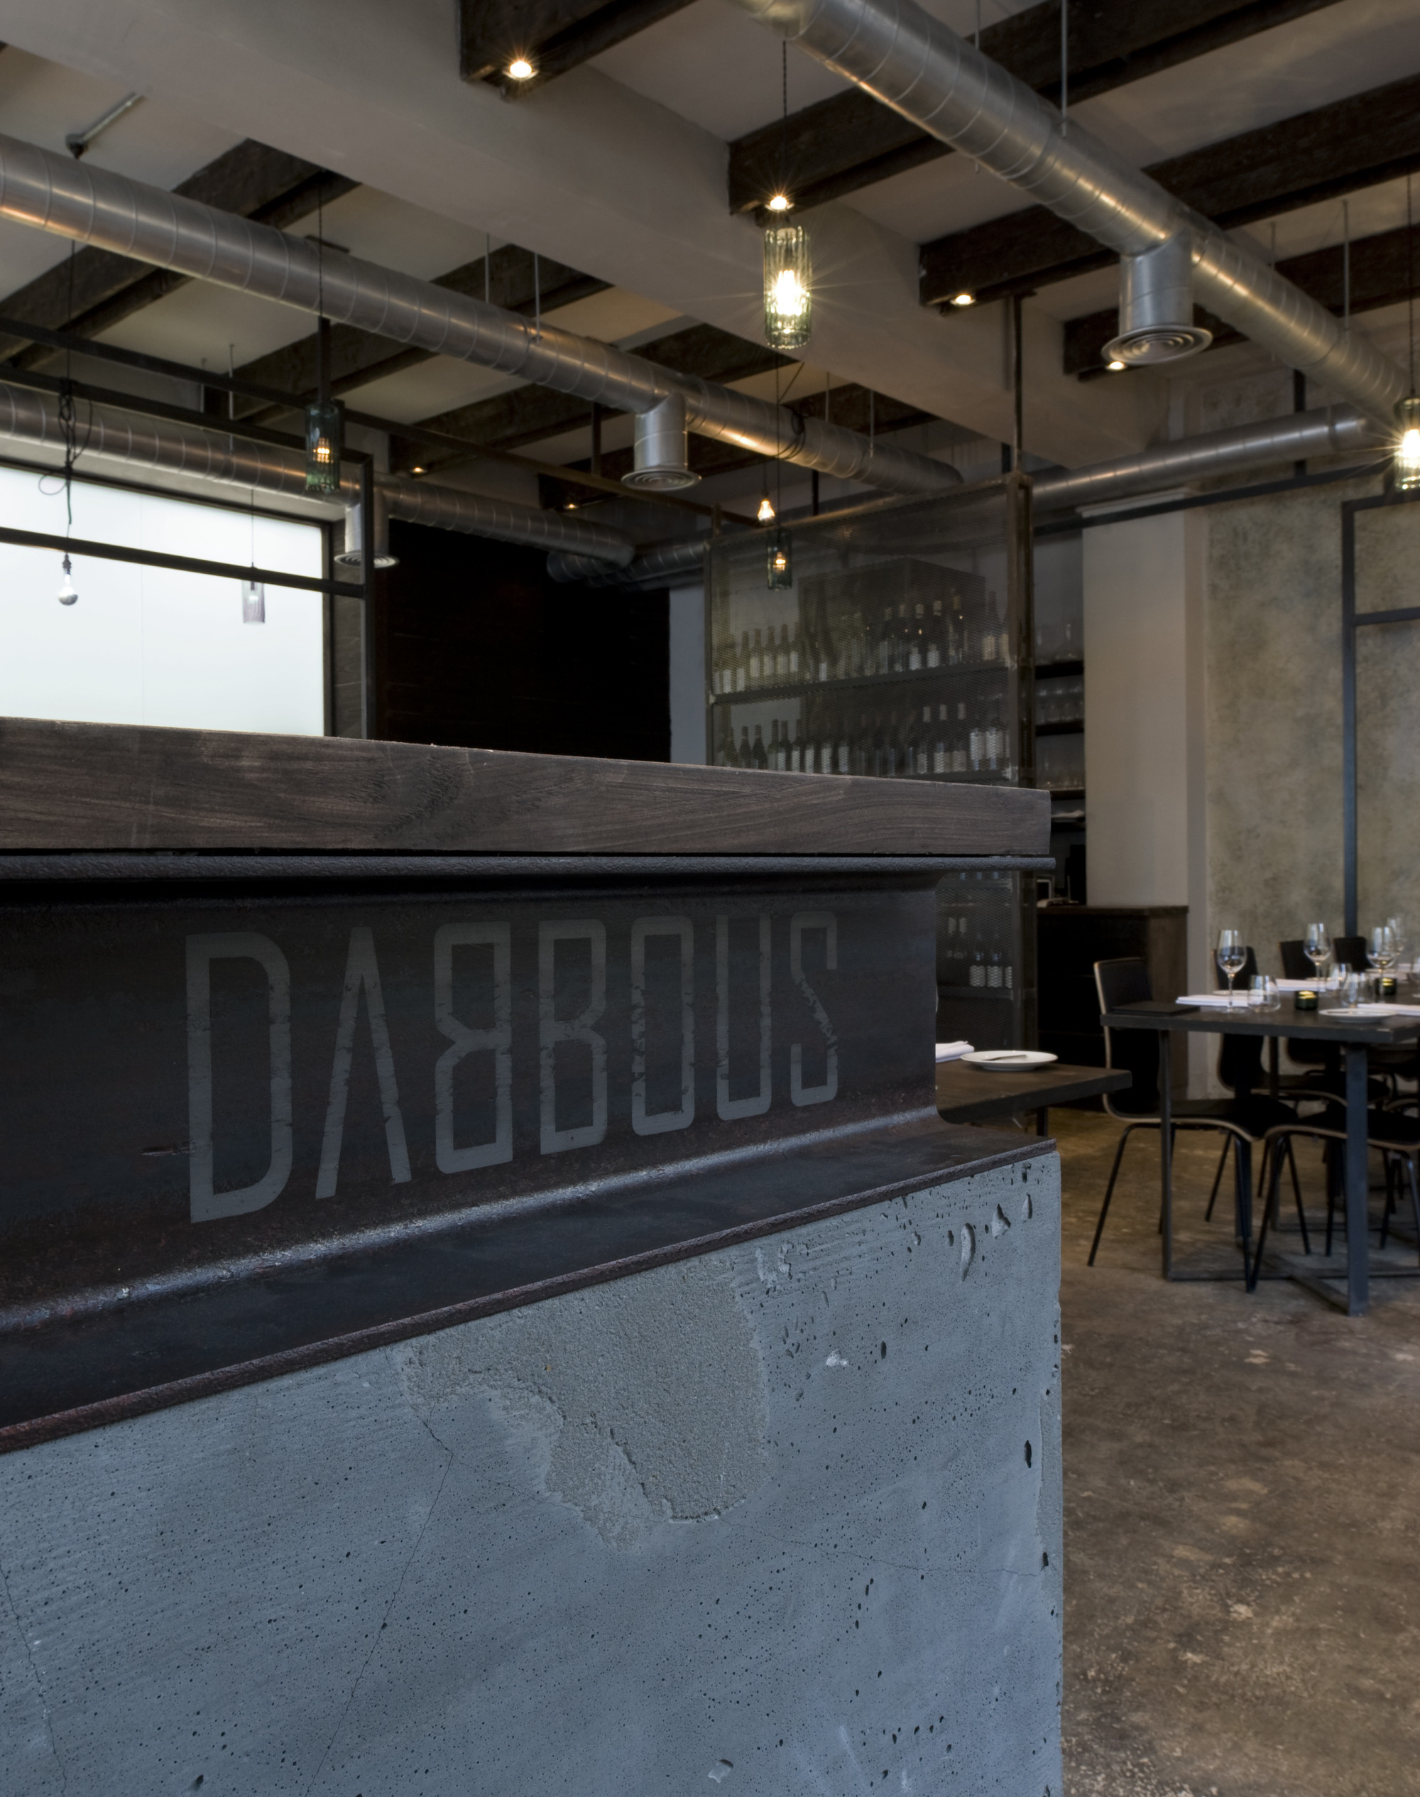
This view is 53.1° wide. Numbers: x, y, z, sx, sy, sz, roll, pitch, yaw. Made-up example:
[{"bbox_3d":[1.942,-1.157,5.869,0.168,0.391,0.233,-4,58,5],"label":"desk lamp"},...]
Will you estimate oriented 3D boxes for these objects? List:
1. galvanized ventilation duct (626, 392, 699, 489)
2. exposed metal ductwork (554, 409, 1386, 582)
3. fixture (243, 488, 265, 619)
[{"bbox_3d":[-0.194,-1.850,5.761,0.317,0.376,0.317,0,1,0],"label":"galvanized ventilation duct"},{"bbox_3d":[1.011,-2.093,7.705,4.970,0.223,0.223,1,2,39],"label":"exposed metal ductwork"},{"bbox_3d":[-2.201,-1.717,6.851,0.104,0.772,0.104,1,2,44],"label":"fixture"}]

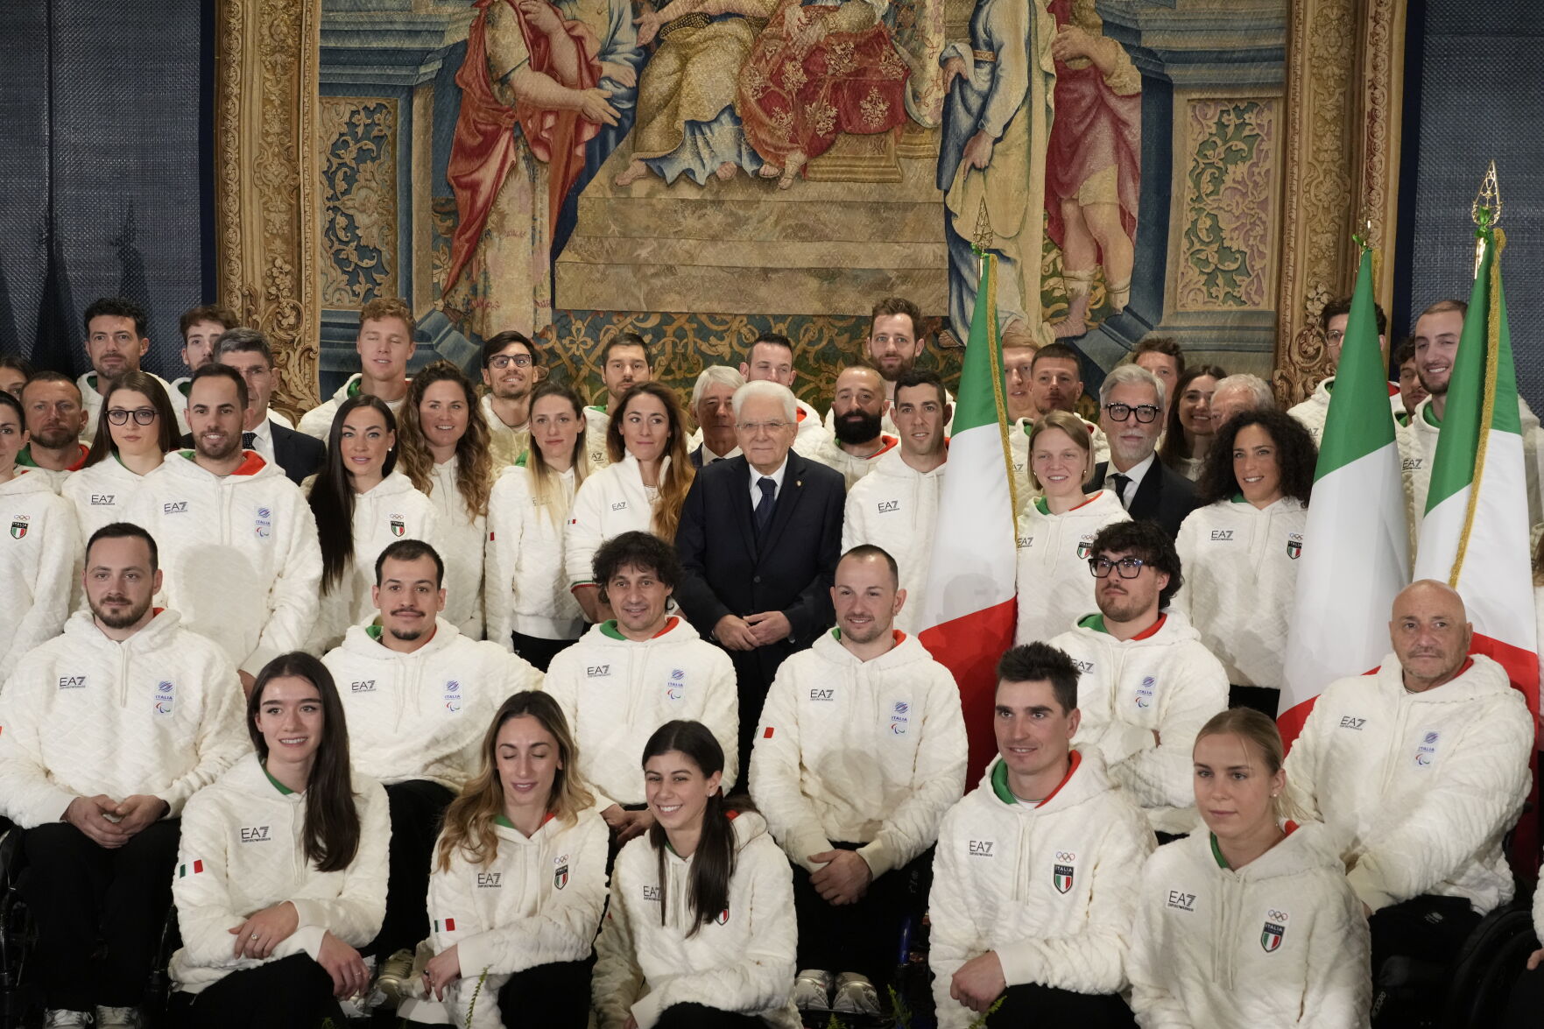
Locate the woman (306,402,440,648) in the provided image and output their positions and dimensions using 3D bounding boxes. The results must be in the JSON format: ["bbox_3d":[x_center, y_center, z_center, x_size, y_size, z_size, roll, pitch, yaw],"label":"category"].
[{"bbox_3d":[-1.105,0.481,4.941,0.430,1.630,0.320,0,4,-7],"label":"woman"}]

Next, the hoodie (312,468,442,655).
[{"bbox_3d":[-1.102,0.172,4.903,0.420,0.600,0.310,0,4,-7],"label":"hoodie"}]

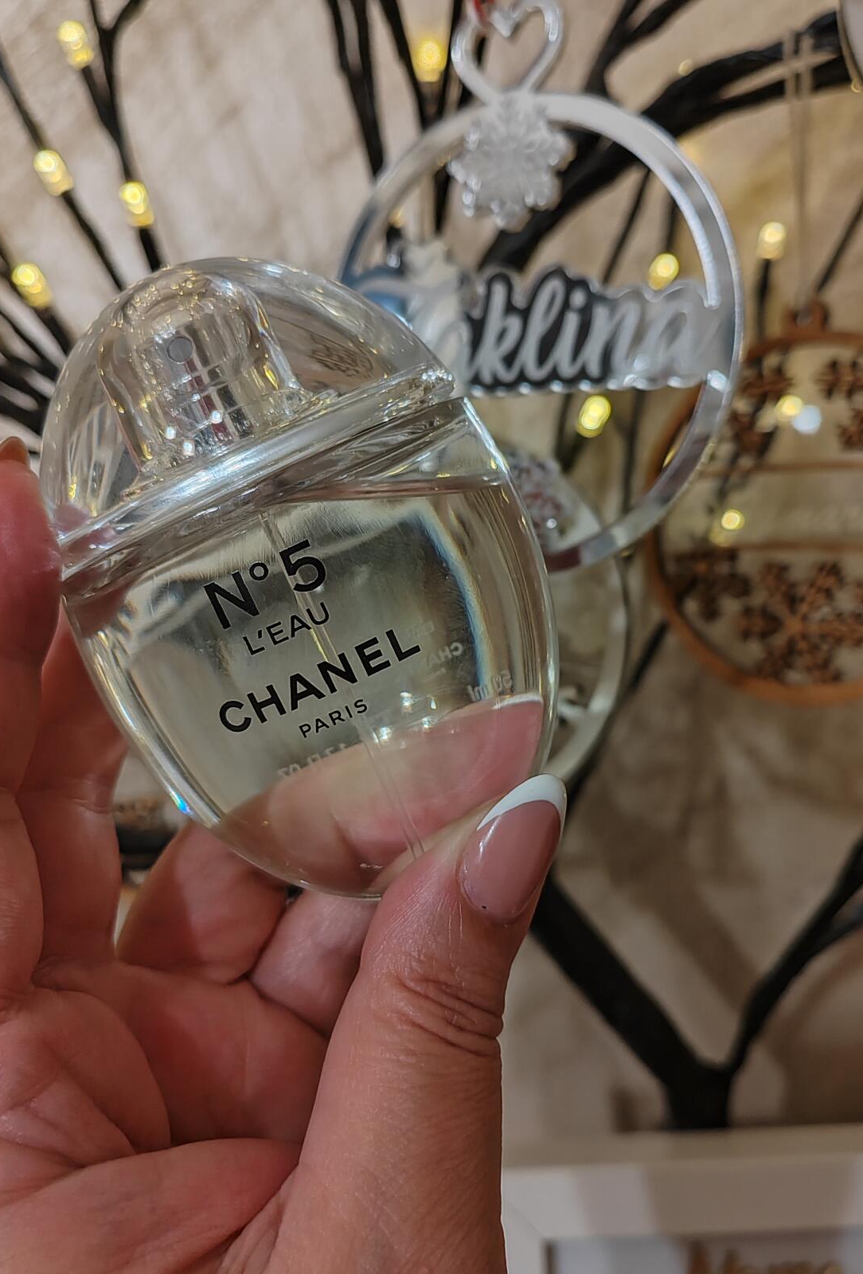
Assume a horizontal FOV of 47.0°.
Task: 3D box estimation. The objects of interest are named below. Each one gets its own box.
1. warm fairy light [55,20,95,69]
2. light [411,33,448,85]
[{"bbox_3d":[-0.118,-0.197,0.330,0.008,0.014,0.008,-22,32,-7],"label":"warm fairy light"},{"bbox_3d":[-0.001,-0.198,0.340,0.008,0.014,0.008,5,16,-3],"label":"light"}]

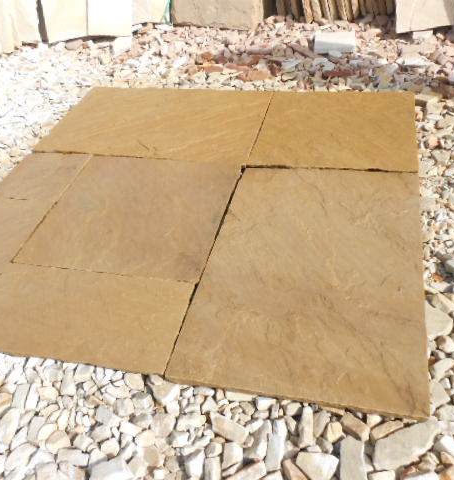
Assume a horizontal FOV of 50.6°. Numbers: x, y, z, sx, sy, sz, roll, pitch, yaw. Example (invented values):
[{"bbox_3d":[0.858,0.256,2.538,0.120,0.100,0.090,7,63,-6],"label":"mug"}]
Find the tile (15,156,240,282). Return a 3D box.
[{"bbox_3d":[-0.310,-0.096,1.641,0.601,0.021,0.588,5,45,14],"label":"tile"}]

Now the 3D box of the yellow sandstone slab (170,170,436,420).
[{"bbox_3d":[0.247,0.059,1.386,0.591,0.021,0.873,4,44,16],"label":"yellow sandstone slab"}]

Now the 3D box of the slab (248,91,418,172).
[{"bbox_3d":[0.425,-0.436,1.890,0.597,0.021,0.579,5,44,15],"label":"slab"}]

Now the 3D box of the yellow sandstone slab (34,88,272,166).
[{"bbox_3d":[-0.293,-0.506,2.082,0.892,0.021,0.585,6,44,14],"label":"yellow sandstone slab"}]

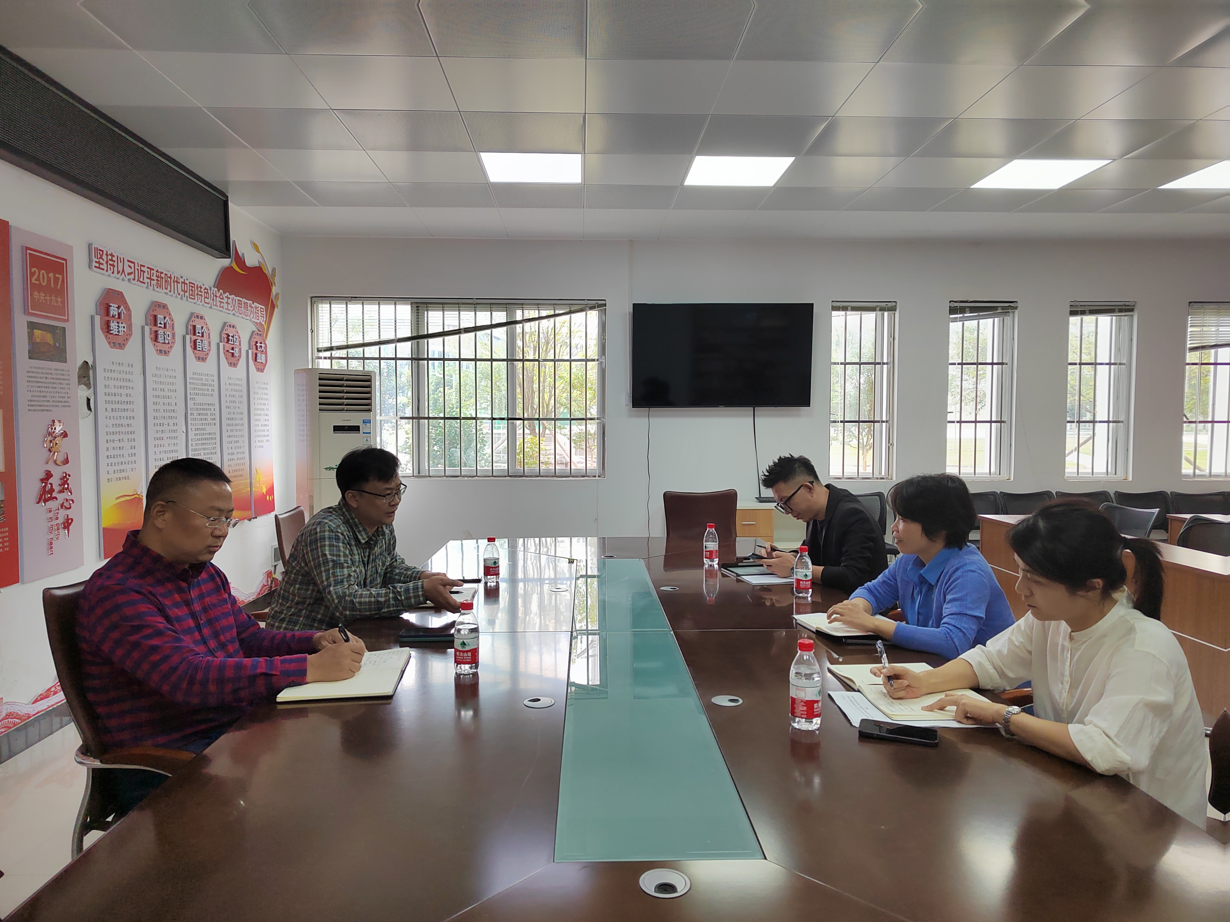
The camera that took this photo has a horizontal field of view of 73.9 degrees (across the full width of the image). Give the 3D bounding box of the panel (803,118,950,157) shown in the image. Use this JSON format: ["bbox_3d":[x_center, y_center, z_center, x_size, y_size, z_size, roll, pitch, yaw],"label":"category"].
[{"bbox_3d":[1.346,-1.688,4.260,0.600,0.020,0.600,0,3,-2],"label":"panel"}]

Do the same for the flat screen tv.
[{"bbox_3d":[0.868,-0.849,6.600,1.455,0.830,0.070,0,6,-2],"label":"flat screen tv"}]

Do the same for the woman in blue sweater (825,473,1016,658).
[{"bbox_3d":[0.963,0.662,2.551,0.630,1.247,0.500,-1,3,-17],"label":"woman in blue sweater"}]

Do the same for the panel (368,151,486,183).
[{"bbox_3d":[-1.057,-1.691,4.690,0.590,0.030,0.590,0,3,-2],"label":"panel"}]

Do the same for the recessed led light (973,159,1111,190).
[{"bbox_3d":[2.524,-1.725,4.900,0.595,0.030,0.595,0,3,-2],"label":"recessed led light"}]

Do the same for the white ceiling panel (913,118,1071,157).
[{"bbox_3d":[1.948,-1.695,4.278,0.600,0.025,0.600,0,3,-2],"label":"white ceiling panel"}]

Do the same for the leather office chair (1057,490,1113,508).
[{"bbox_3d":[3.630,0.649,6.080,0.480,0.860,0.560,0,3,-2],"label":"leather office chair"}]

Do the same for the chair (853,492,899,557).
[{"bbox_3d":[1.952,0.676,6.361,0.470,0.834,0.580,0,3,-2],"label":"chair"}]

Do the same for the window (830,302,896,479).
[{"bbox_3d":[2.025,-0.578,6.730,0.552,1.438,0.140,0,3,-2],"label":"window"}]

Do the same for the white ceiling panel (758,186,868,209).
[{"bbox_3d":[1.271,-1.708,5.293,0.585,0.030,0.585,0,3,-2],"label":"white ceiling panel"}]

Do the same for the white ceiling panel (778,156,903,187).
[{"bbox_3d":[1.327,-1.712,4.821,0.595,0.030,0.590,0,3,-2],"label":"white ceiling panel"}]

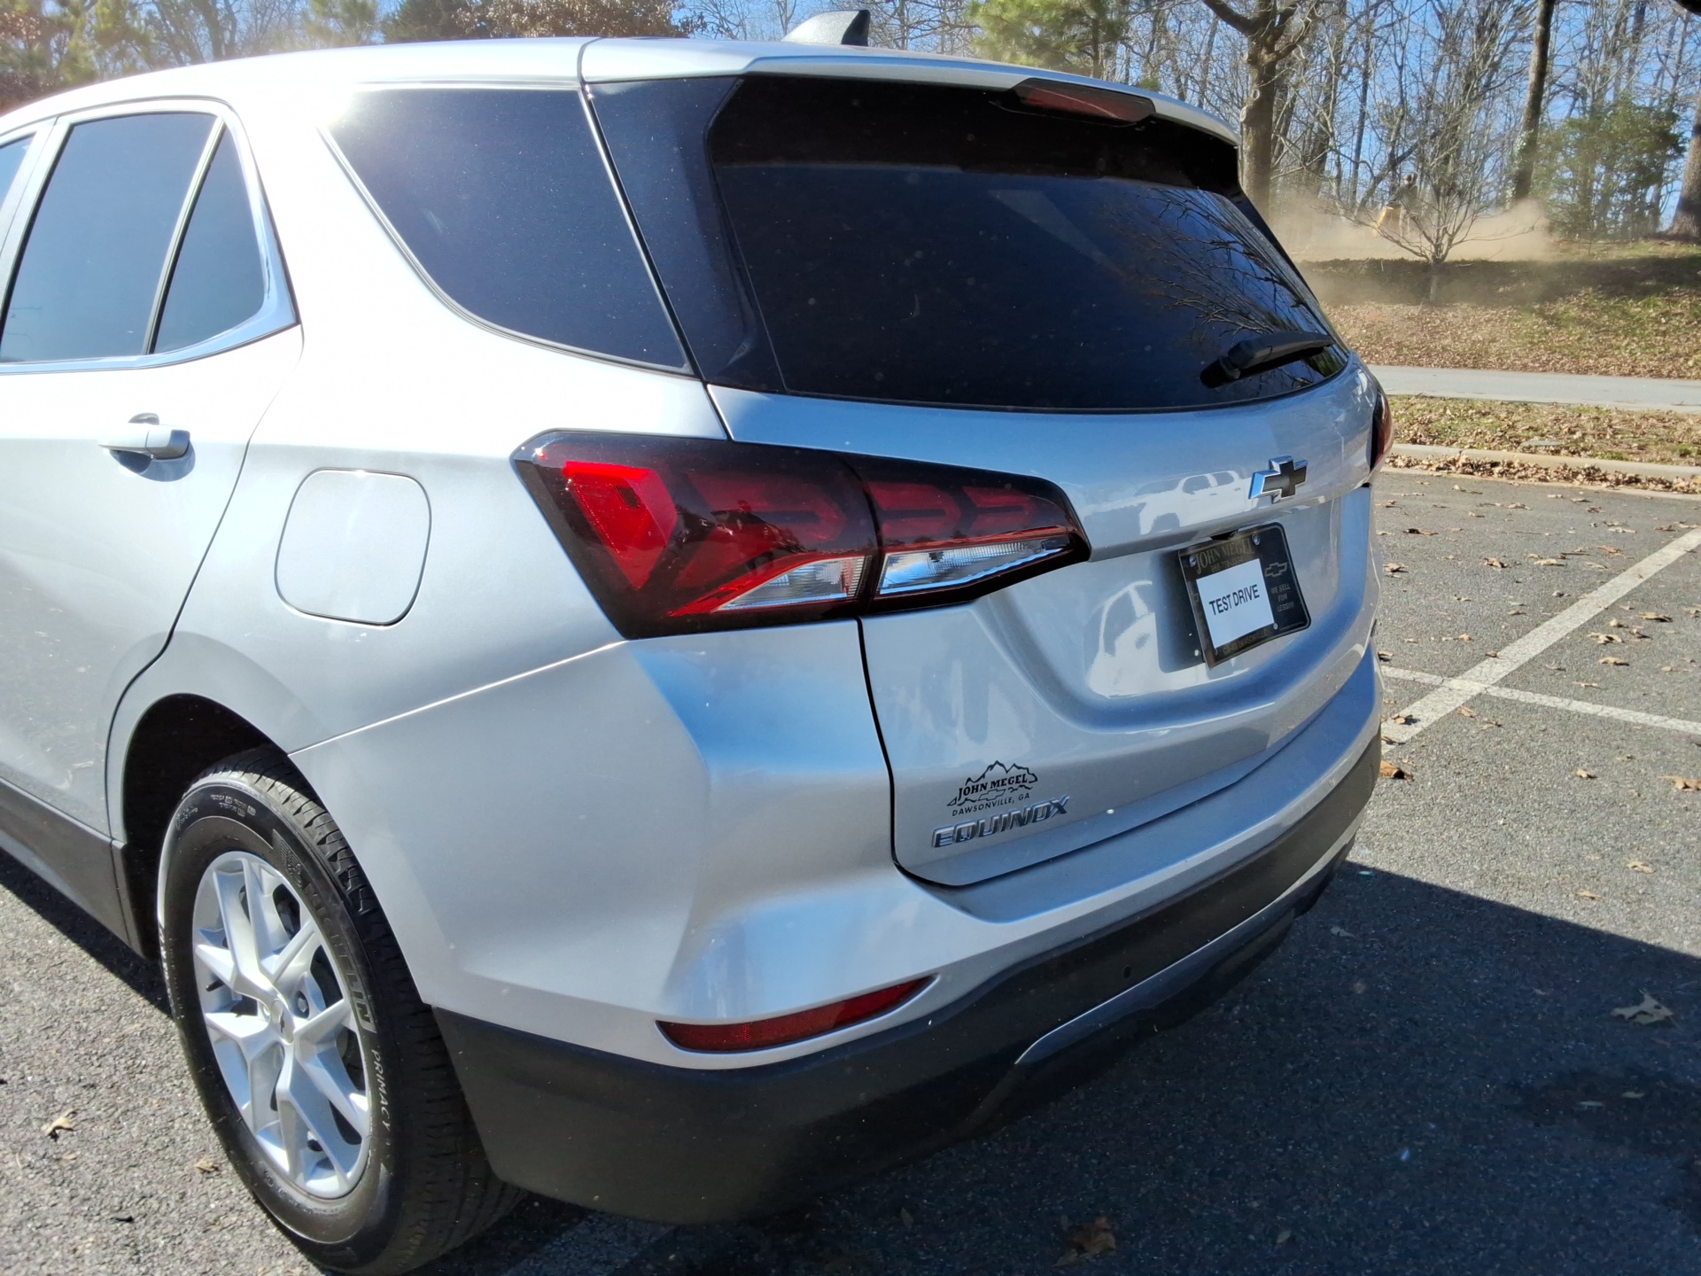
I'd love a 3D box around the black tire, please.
[{"bbox_3d":[-0.699,0.487,1.896,0.720,0.720,0.230,12,19,39],"label":"black tire"}]

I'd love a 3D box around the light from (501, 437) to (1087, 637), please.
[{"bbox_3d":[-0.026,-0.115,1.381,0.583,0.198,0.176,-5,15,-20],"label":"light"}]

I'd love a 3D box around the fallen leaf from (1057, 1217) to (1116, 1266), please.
[{"bbox_3d":[0.333,0.842,1.931,0.082,0.022,0.087,3,15,9],"label":"fallen leaf"}]

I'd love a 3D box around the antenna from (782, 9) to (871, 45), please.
[{"bbox_3d":[-0.054,-0.899,2.069,0.180,0.065,0.065,12,19,39],"label":"antenna"}]

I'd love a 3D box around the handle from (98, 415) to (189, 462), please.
[{"bbox_3d":[-0.915,-0.257,1.752,0.225,0.045,0.050,12,19,39],"label":"handle"}]

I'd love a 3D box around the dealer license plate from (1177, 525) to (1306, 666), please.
[{"bbox_3d":[0.513,-0.059,1.773,0.012,0.152,0.304,-16,0,43],"label":"dealer license plate"}]

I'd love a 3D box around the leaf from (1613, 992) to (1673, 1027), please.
[{"bbox_3d":[1.474,0.684,2.554,0.116,0.030,0.108,8,16,28],"label":"leaf"}]

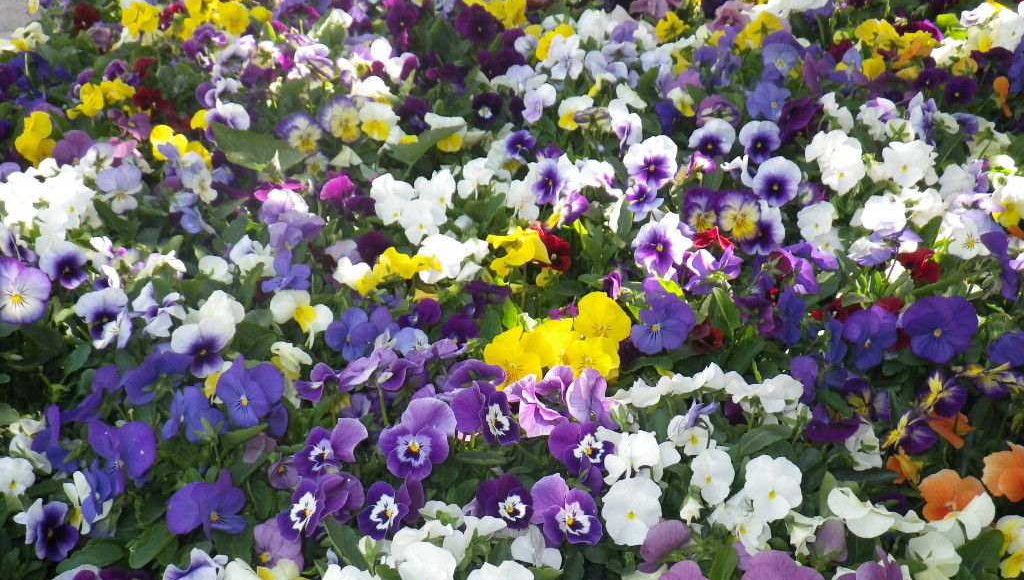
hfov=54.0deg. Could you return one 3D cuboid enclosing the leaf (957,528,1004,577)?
[{"bbox_3d":[0.321,0.180,0.690,0.033,0.012,0.043,35,63,26],"label":"leaf"}]

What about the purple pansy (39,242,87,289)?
[{"bbox_3d":[-0.497,-0.027,1.114,0.054,0.055,0.022,-12,10,-30],"label":"purple pansy"}]

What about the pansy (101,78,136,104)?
[{"bbox_3d":[-0.469,-0.236,1.198,0.039,0.032,0.026,-2,21,-2],"label":"pansy"}]

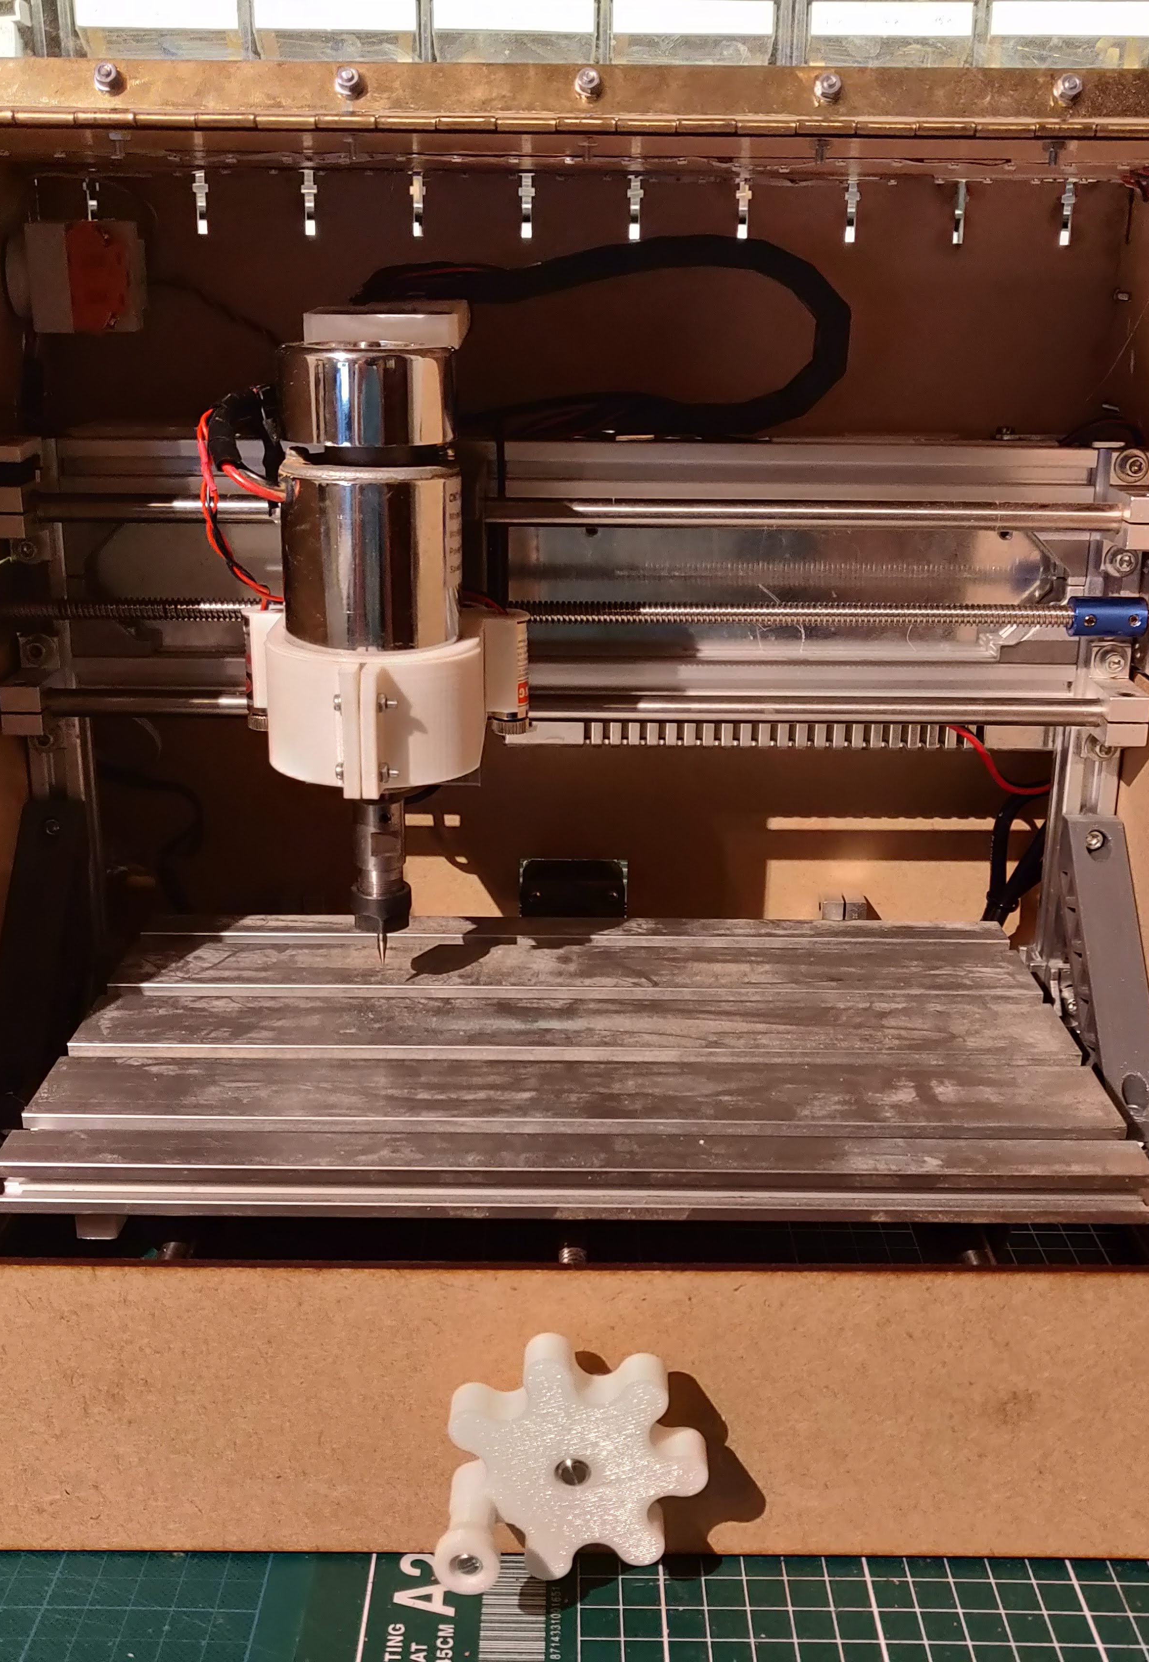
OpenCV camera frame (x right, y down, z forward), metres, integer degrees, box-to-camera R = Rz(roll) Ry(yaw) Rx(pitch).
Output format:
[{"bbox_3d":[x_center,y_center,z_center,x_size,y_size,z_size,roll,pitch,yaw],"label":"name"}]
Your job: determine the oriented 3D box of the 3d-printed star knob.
[{"bbox_3d":[0.001,0.147,0.362,0.061,0.060,0.025,0,18,1],"label":"3d-printed star knob"}]

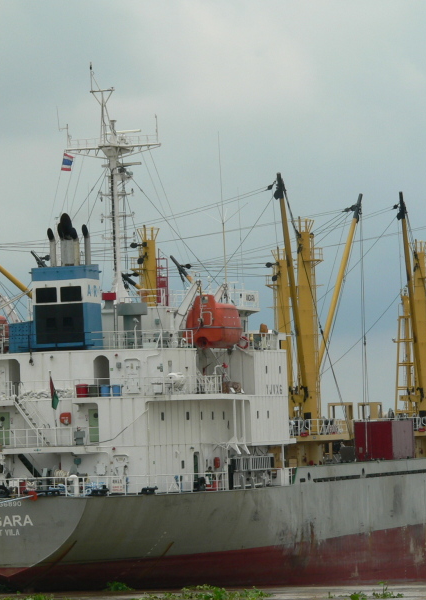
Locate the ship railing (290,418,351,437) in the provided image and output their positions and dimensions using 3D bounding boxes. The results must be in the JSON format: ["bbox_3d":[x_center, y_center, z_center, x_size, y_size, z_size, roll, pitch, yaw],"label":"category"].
[{"bbox_3d":[6.268,7.516,194.500,0.100,0.980,14.000,-2,-2,16],"label":"ship railing"}]

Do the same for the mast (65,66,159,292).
[{"bbox_3d":[-5.295,-6.116,175.000,5.100,11.900,1.900,-2,-3,18],"label":"mast"}]

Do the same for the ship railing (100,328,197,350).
[{"bbox_3d":[-3.259,2.011,167.000,5.200,1.000,0.120,-2,-3,18],"label":"ship railing"}]

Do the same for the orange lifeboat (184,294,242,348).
[{"bbox_3d":[0.180,1.106,170.000,2.350,2.750,5.200,-2,-2,16],"label":"orange lifeboat"}]

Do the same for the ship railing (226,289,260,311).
[{"bbox_3d":[1.580,-0.027,177.000,1.600,1.150,1.200,-2,-3,18],"label":"ship railing"}]

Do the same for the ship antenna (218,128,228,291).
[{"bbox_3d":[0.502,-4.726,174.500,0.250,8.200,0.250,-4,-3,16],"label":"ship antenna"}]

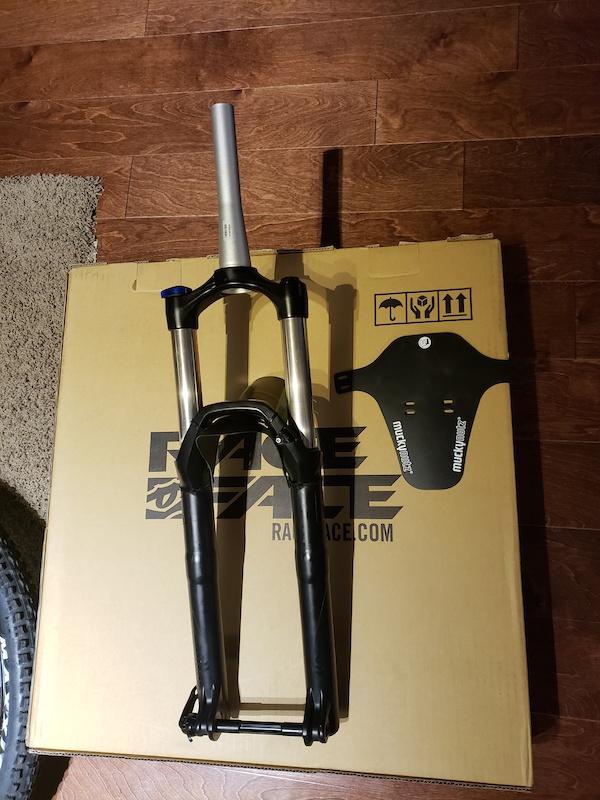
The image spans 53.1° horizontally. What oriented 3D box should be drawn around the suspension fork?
[{"bbox_3d":[-0.077,0.023,0.746,0.196,0.094,0.792,-4,91,10],"label":"suspension fork"}]

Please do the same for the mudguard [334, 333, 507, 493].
[{"bbox_3d":[0.176,0.014,0.815,0.254,0.006,0.215,-3,79,9],"label":"mudguard"}]

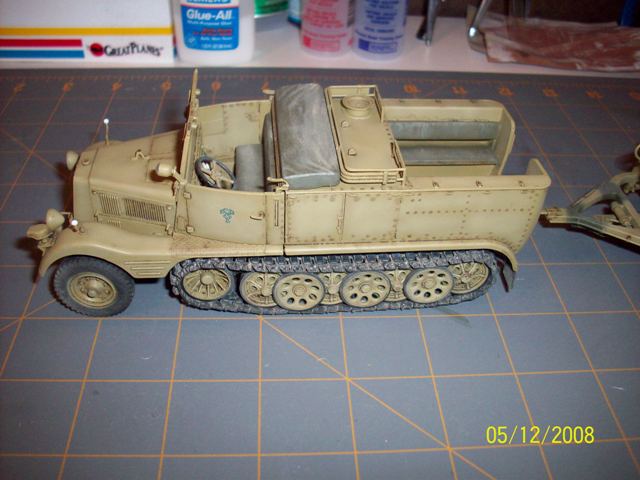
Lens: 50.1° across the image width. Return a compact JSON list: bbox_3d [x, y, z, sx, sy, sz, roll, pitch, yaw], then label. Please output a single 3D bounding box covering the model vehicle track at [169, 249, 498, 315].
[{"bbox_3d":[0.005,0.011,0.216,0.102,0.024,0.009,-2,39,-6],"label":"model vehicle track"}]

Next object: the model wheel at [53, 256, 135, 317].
[{"bbox_3d":[-0.068,0.013,0.207,0.025,0.025,0.007,-1,38,-5],"label":"model wheel"}]

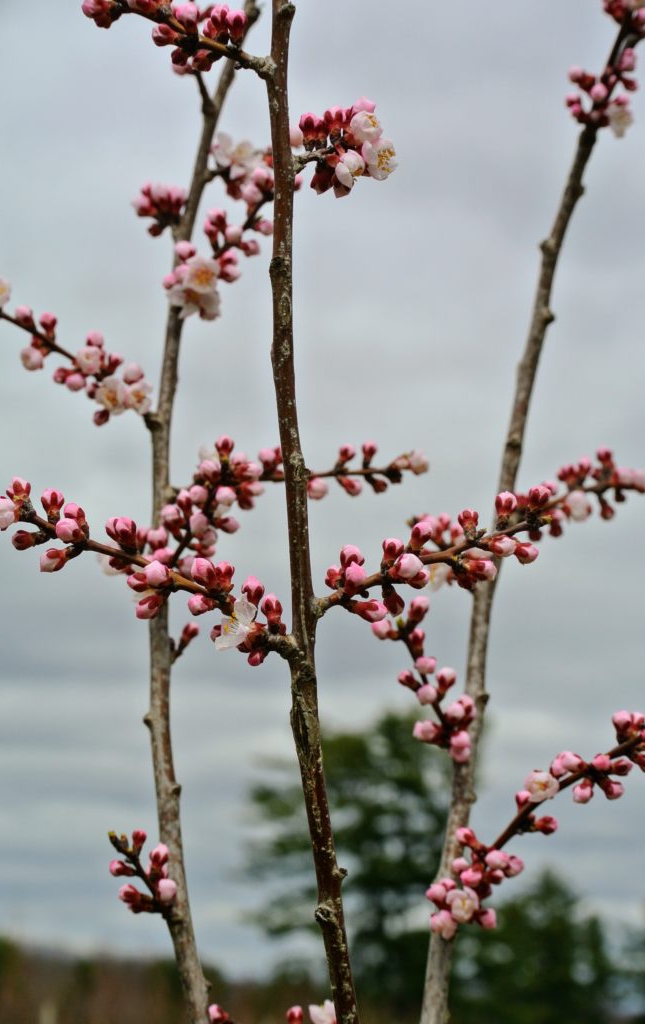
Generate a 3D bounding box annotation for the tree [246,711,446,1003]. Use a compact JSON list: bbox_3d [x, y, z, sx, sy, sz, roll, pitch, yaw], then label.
[{"bbox_3d":[0.853,11.016,90.000,6.600,9.800,6.600,0,-9,0],"label":"tree"}]

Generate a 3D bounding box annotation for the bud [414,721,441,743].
[{"bbox_3d":[0.052,0.110,1.430,0.013,0.011,0.011,6,0,-24],"label":"bud"}]

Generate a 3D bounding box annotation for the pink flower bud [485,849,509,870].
[{"bbox_3d":[0.078,0.156,1.280,0.009,0.009,0.011,8,4,-39],"label":"pink flower bud"}]

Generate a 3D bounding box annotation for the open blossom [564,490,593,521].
[{"bbox_3d":[0.115,-0.003,1.280,0.013,0.014,0.012,1,20,-7],"label":"open blossom"}]

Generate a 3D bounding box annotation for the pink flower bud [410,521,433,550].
[{"bbox_3d":[0.042,0.010,1.200,0.009,0.012,0.009,21,6,0],"label":"pink flower bud"}]

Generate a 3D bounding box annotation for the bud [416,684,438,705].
[{"bbox_3d":[0.048,0.083,1.290,0.009,0.009,0.011,-2,5,15],"label":"bud"}]

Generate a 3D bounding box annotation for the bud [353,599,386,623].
[{"bbox_3d":[0.020,0.041,1.190,0.014,0.009,0.009,25,0,15],"label":"bud"}]

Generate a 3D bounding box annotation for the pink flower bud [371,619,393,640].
[{"bbox_3d":[0.027,0.053,1.290,0.011,0.009,0.009,22,0,-37],"label":"pink flower bud"}]

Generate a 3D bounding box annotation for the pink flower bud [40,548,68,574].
[{"bbox_3d":[-0.106,0.019,1.130,0.011,0.009,0.009,-28,0,-12],"label":"pink flower bud"}]

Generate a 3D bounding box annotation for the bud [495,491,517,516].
[{"bbox_3d":[0.075,-0.003,1.170,0.009,0.011,0.009,3,6,0],"label":"bud"}]

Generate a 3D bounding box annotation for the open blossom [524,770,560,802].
[{"bbox_3d":[0.110,0.137,1.420,0.017,0.015,0.013,0,-6,-3],"label":"open blossom"}]

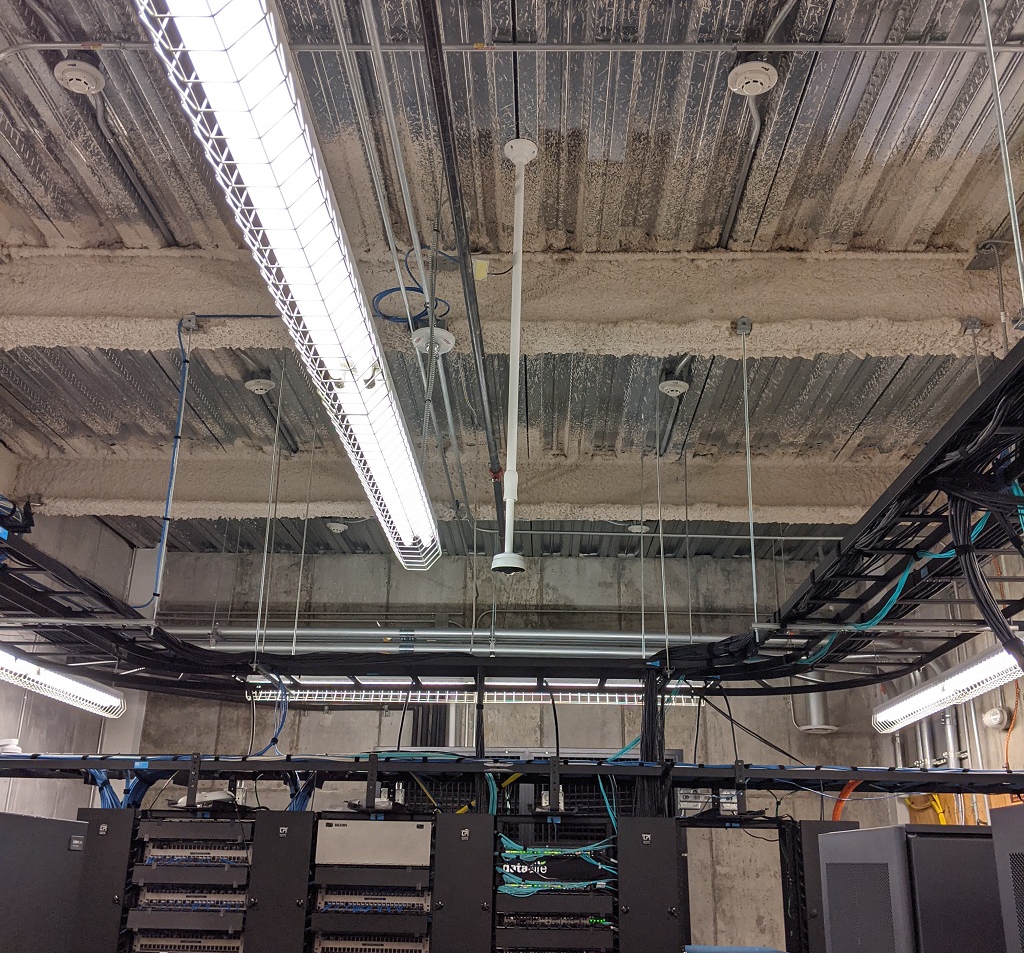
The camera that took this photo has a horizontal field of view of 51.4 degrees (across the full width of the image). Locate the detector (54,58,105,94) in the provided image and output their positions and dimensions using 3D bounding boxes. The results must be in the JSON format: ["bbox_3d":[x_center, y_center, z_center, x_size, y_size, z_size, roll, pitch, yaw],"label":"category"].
[{"bbox_3d":[-1.314,-1.192,3.235,0.155,0.070,0.155,1,-20,2],"label":"detector"}]

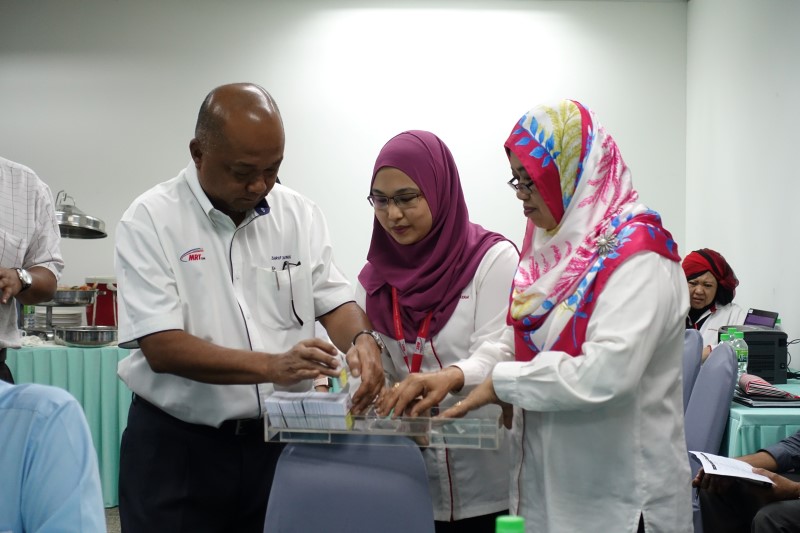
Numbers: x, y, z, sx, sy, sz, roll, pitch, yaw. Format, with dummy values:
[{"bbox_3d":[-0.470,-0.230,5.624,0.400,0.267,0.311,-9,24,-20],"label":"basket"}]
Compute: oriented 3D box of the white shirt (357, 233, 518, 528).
[{"bbox_3d":[0.082,0.242,3.300,0.450,0.600,0.330,1,2,24],"label":"white shirt"}]

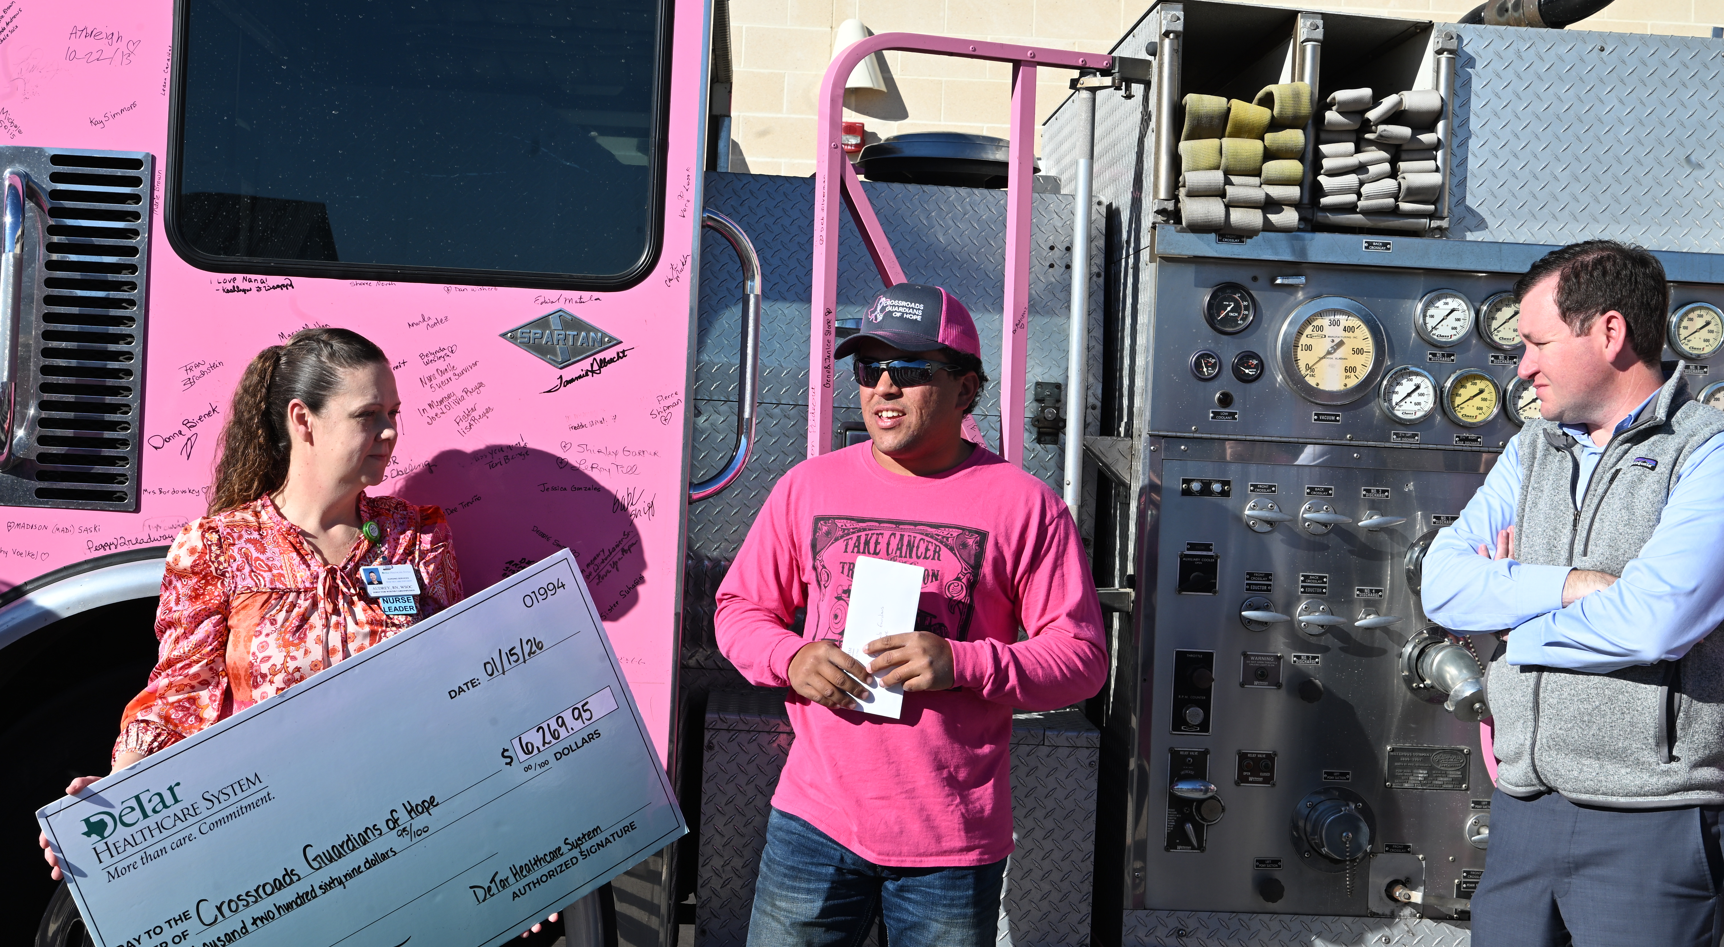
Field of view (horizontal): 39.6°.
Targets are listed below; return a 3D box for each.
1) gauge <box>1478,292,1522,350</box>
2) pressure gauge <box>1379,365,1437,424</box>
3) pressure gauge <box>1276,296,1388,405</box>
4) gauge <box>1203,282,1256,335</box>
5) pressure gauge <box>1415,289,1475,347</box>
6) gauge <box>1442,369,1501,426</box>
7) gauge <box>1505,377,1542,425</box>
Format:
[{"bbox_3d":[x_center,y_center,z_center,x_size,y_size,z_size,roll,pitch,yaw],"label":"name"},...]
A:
[{"bbox_3d":[1.184,-0.280,4.386,0.103,0.103,0.034,3,-1,-4],"label":"gauge"},{"bbox_3d":[0.996,-0.143,4.371,0.103,0.103,0.034,3,-1,-4],"label":"pressure gauge"},{"bbox_3d":[0.855,-0.223,4.357,0.194,0.194,0.046,3,-1,-4],"label":"pressure gauge"},{"bbox_3d":[0.669,-0.300,4.354,0.093,0.093,0.028,3,-1,-4],"label":"gauge"},{"bbox_3d":[1.067,-0.285,4.378,0.103,0.103,0.034,3,-1,-4],"label":"pressure gauge"},{"bbox_3d":[1.115,-0.139,4.379,0.103,0.103,0.034,3,-1,-4],"label":"gauge"},{"bbox_3d":[1.232,-0.135,4.387,0.103,0.103,0.034,3,-1,-4],"label":"gauge"}]

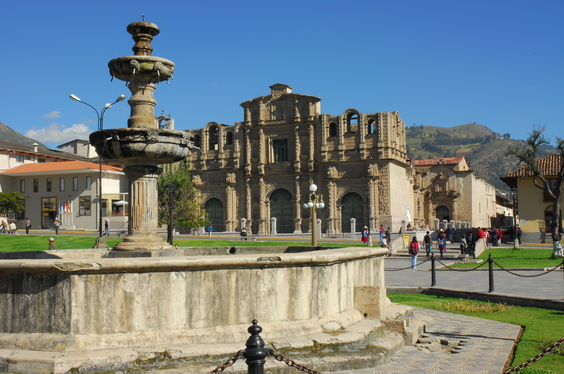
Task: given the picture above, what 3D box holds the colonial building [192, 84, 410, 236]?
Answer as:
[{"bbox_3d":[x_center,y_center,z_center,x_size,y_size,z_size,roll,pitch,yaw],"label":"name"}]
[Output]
[{"bbox_3d":[5.766,-2.820,100.471,29.000,19.500,30.000,-3,-5,24],"label":"colonial building"}]

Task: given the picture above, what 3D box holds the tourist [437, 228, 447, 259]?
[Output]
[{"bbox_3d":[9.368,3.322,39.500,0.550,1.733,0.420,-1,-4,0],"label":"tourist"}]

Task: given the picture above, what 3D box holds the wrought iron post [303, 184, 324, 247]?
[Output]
[{"bbox_3d":[1.750,2.025,37.000,1.200,4.300,1.200,-1,-4,0],"label":"wrought iron post"}]

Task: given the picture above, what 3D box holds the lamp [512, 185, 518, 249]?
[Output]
[{"bbox_3d":[16.145,2.126,46.500,0.480,4.322,0.480,-1,-4,0],"label":"lamp"}]

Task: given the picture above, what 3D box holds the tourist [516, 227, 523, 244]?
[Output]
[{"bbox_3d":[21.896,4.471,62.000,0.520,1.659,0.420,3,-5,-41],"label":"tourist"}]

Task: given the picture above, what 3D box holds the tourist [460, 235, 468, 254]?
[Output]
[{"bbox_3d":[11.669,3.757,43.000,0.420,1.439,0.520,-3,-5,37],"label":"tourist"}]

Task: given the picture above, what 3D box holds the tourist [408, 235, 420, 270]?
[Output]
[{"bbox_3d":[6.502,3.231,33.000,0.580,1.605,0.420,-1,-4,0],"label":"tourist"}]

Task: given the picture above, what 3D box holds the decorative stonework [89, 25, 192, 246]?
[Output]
[{"bbox_3d":[-2.246,-0.804,10.600,1.600,3.704,1.600,-1,-4,0],"label":"decorative stonework"}]

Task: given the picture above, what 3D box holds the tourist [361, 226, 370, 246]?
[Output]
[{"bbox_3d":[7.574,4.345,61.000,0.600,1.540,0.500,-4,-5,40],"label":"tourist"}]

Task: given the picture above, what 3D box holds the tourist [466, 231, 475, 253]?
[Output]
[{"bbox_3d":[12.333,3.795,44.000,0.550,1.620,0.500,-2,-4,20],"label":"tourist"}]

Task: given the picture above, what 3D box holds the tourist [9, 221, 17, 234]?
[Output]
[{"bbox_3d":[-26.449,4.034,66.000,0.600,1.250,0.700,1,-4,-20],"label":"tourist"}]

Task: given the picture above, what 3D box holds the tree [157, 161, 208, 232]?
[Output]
[{"bbox_3d":[-8.471,1.124,54.000,5.200,6.700,5.200,-3,-5,24],"label":"tree"}]

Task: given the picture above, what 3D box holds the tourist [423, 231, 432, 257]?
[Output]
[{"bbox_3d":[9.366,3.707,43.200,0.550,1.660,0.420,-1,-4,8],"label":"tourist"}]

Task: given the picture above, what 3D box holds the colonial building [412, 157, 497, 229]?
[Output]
[{"bbox_3d":[29.530,2.257,112.109,10.000,11.500,28.000,-3,-5,24],"label":"colonial building"}]

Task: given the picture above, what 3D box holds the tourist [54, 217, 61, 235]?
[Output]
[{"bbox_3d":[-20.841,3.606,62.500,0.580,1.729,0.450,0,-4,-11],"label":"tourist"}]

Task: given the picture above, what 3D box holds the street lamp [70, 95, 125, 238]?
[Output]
[{"bbox_3d":[-9.959,-0.850,36.300,3.050,8.286,2.900,-1,-4,0],"label":"street lamp"}]

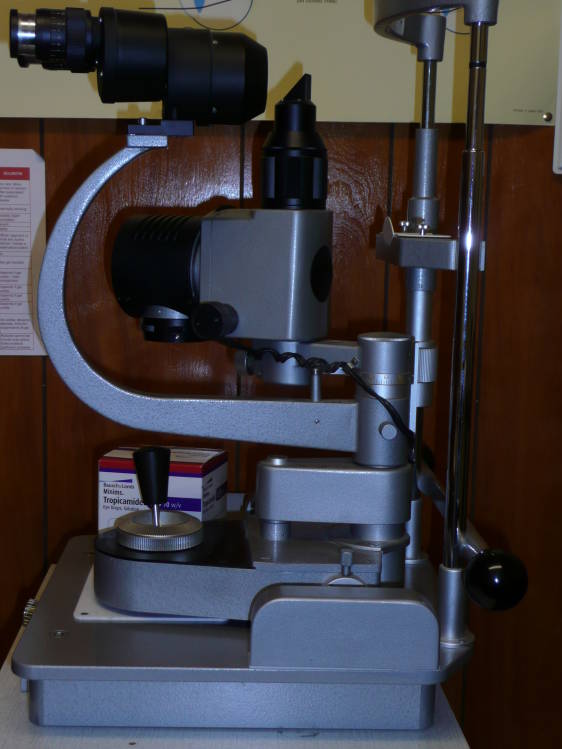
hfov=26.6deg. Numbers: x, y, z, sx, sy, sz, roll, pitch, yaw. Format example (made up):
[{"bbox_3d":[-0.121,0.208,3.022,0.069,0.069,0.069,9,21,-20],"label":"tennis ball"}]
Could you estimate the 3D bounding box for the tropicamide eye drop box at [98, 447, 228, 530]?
[{"bbox_3d":[-0.105,0.109,1.053,0.095,0.076,0.063,3,9,14],"label":"tropicamide eye drop box"}]

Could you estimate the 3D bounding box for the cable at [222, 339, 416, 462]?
[{"bbox_3d":[0.029,0.020,0.897,0.144,0.088,0.040,1,8,0],"label":"cable"}]

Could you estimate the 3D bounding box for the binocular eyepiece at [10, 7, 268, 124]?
[{"bbox_3d":[-0.099,-0.220,0.861,0.179,0.076,0.115,1,8,-5],"label":"binocular eyepiece"}]

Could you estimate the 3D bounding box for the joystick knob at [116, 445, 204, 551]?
[{"bbox_3d":[-0.094,0.091,0.917,0.068,0.073,0.068,1,8,0],"label":"joystick knob"}]

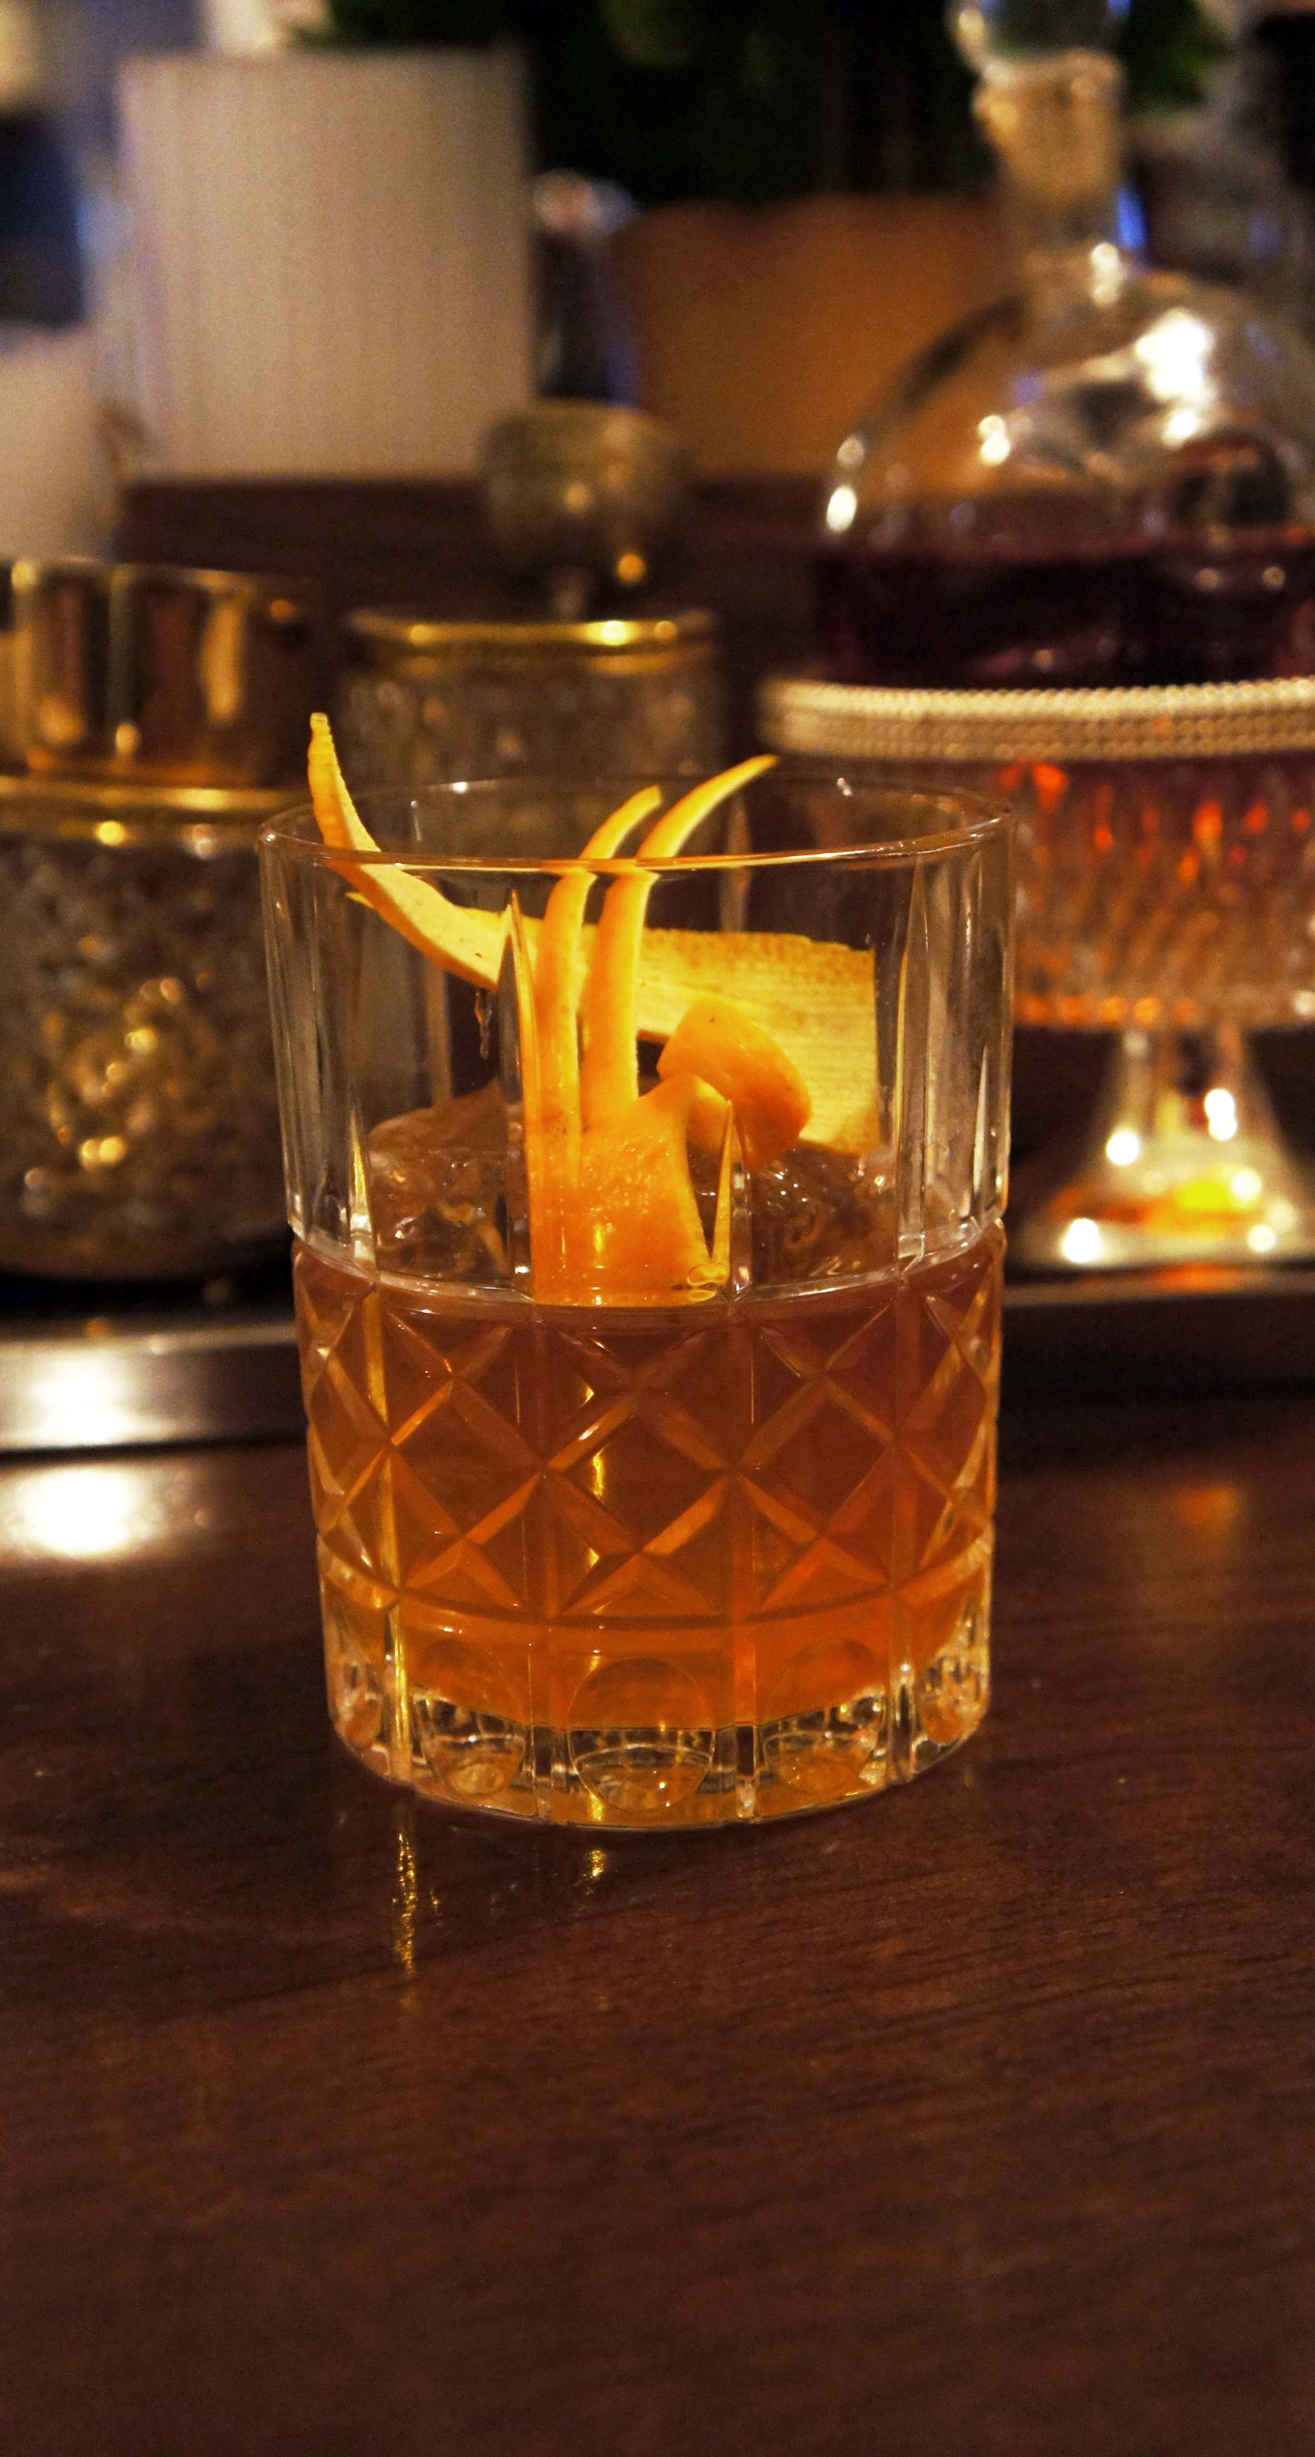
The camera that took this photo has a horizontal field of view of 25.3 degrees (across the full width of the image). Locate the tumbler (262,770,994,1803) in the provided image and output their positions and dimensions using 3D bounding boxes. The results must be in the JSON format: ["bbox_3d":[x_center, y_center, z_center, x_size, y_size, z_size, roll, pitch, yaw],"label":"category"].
[{"bbox_3d":[-0.001,0.004,0.339,0.083,0.104,0.083,-1,15,0],"label":"tumbler"}]

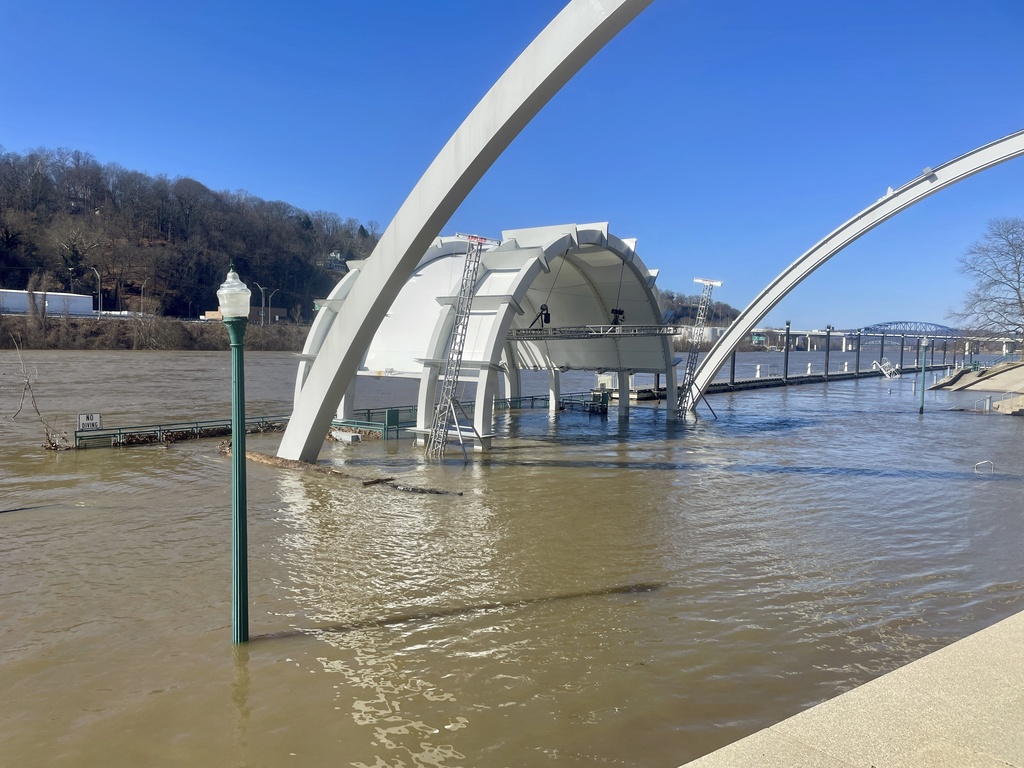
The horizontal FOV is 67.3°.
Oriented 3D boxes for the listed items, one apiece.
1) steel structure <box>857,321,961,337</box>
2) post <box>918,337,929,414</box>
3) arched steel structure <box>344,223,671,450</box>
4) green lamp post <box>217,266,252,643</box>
[{"bbox_3d":[550.234,-77.214,1070.000,132.000,22.500,25.000,2,3,27],"label":"steel structure"},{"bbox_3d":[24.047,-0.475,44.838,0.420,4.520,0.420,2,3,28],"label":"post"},{"bbox_3d":[-0.311,-2.624,35.923,11.100,9.000,16.000,3,4,38],"label":"arched steel structure"},{"bbox_3d":[-3.346,0.893,9.424,0.430,4.640,0.430,0,3,-20],"label":"green lamp post"}]

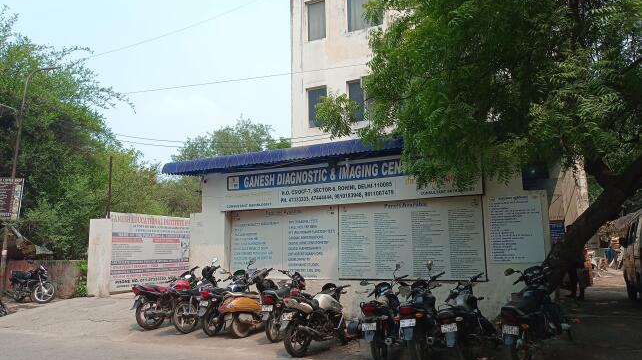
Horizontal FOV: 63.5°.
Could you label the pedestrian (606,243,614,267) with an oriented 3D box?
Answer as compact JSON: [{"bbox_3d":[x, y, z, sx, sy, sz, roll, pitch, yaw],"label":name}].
[{"bbox_3d":[15.956,4.134,28.589,0.500,1.620,0.350,-5,-10,25],"label":"pedestrian"}]

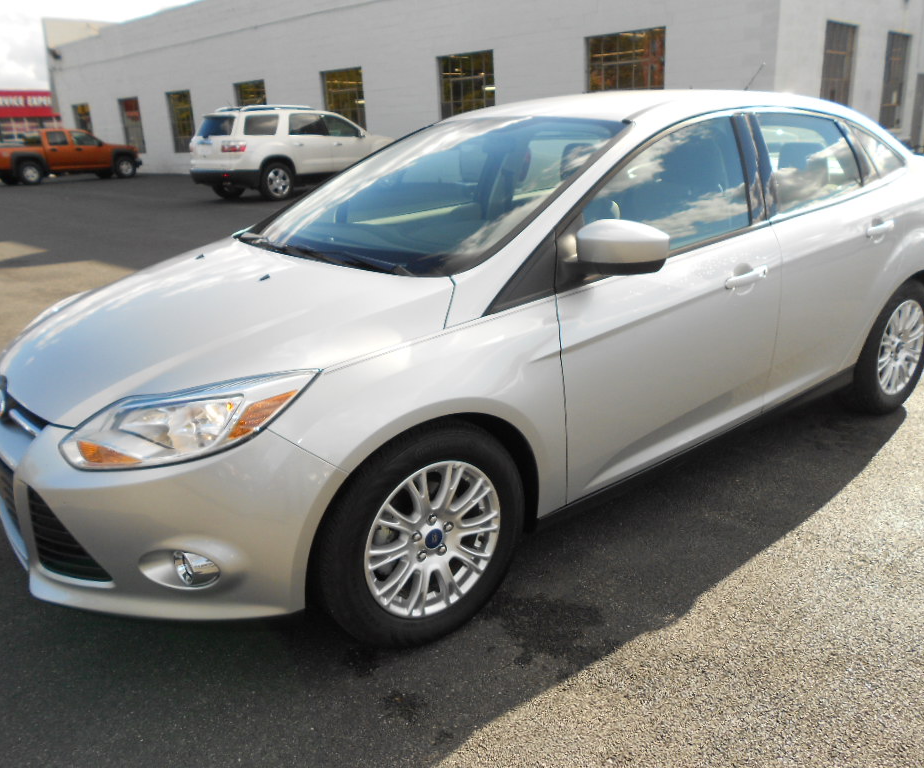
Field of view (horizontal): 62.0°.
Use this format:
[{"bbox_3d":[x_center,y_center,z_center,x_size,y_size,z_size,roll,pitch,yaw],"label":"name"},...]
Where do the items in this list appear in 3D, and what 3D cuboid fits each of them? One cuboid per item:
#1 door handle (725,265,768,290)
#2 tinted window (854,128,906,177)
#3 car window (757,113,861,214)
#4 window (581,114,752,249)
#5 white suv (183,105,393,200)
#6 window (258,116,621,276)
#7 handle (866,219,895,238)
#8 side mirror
[{"bbox_3d":[0.985,-0.374,2.672,0.225,0.055,0.055,-16,22,-34],"label":"door handle"},{"bbox_3d":[1.872,-1.026,3.401,0.330,0.230,0.060,-19,-1,-39],"label":"tinted window"},{"bbox_3d":[1.365,-0.887,3.027,0.680,0.400,0.070,-17,0,-36],"label":"car window"},{"bbox_3d":[0.684,-0.656,2.563,0.930,0.450,0.070,-16,0,-34],"label":"window"},{"bbox_3d":[-3.552,-5.316,17.568,2.000,1.850,5.100,13,25,41],"label":"white suv"},{"bbox_3d":[-0.163,-0.726,2.842,1.020,0.130,1.440,-42,34,-21],"label":"window"},{"bbox_3d":[1.712,-0.639,3.163,0.205,0.055,0.055,-17,22,-36],"label":"handle"},{"bbox_3d":[0.460,-0.402,2.223,0.165,0.160,0.215,-16,22,-34],"label":"side mirror"}]

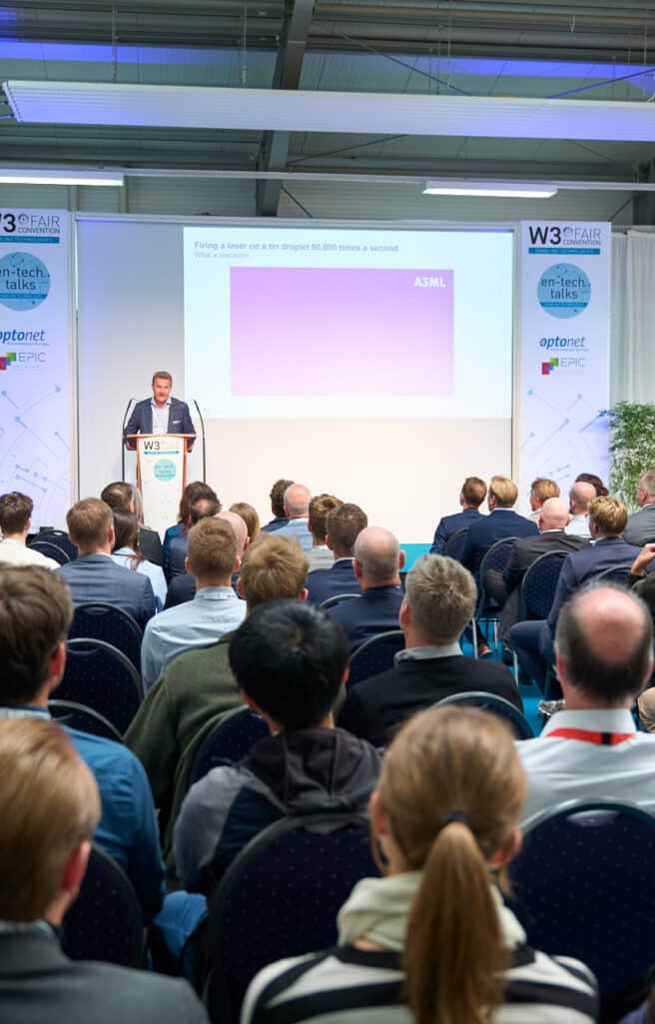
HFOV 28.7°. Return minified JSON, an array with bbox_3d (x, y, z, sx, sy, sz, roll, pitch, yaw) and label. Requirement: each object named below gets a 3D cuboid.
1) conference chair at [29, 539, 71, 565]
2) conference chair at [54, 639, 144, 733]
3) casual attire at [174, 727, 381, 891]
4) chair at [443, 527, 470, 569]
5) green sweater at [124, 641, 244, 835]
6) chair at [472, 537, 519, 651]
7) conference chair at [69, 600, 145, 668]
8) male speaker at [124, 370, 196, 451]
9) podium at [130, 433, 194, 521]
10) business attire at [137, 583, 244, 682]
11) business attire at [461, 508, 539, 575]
[{"bbox_3d":[-1.941,0.643,8.772,0.450,0.920,0.560,0,3,-6],"label":"conference chair"},{"bbox_3d":[-0.874,0.872,4.689,0.460,0.890,0.570,0,3,-8],"label":"conference chair"},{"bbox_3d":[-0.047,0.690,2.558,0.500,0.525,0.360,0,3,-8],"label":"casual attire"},{"bbox_3d":[1.131,0.574,9.545,0.460,0.920,0.570,0,3,-8],"label":"chair"},{"bbox_3d":[-0.232,0.645,3.563,0.600,0.660,0.450,0,3,-5],"label":"green sweater"},{"bbox_3d":[1.252,0.610,9.165,0.460,0.890,0.570,-1,3,-11],"label":"chair"},{"bbox_3d":[-1.007,0.801,5.677,0.440,0.885,0.550,0,3,-6],"label":"conference chair"},{"bbox_3d":[-1.425,-0.328,10.899,0.600,1.740,0.420,0,3,-5],"label":"male speaker"},{"bbox_3d":[-1.451,-0.089,11.214,0.600,1.190,0.480,0,3,-6],"label":"podium"},{"bbox_3d":[-0.415,0.555,4.721,0.540,0.620,0.380,-1,3,-9],"label":"business attire"},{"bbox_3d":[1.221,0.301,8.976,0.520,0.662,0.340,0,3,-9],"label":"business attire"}]

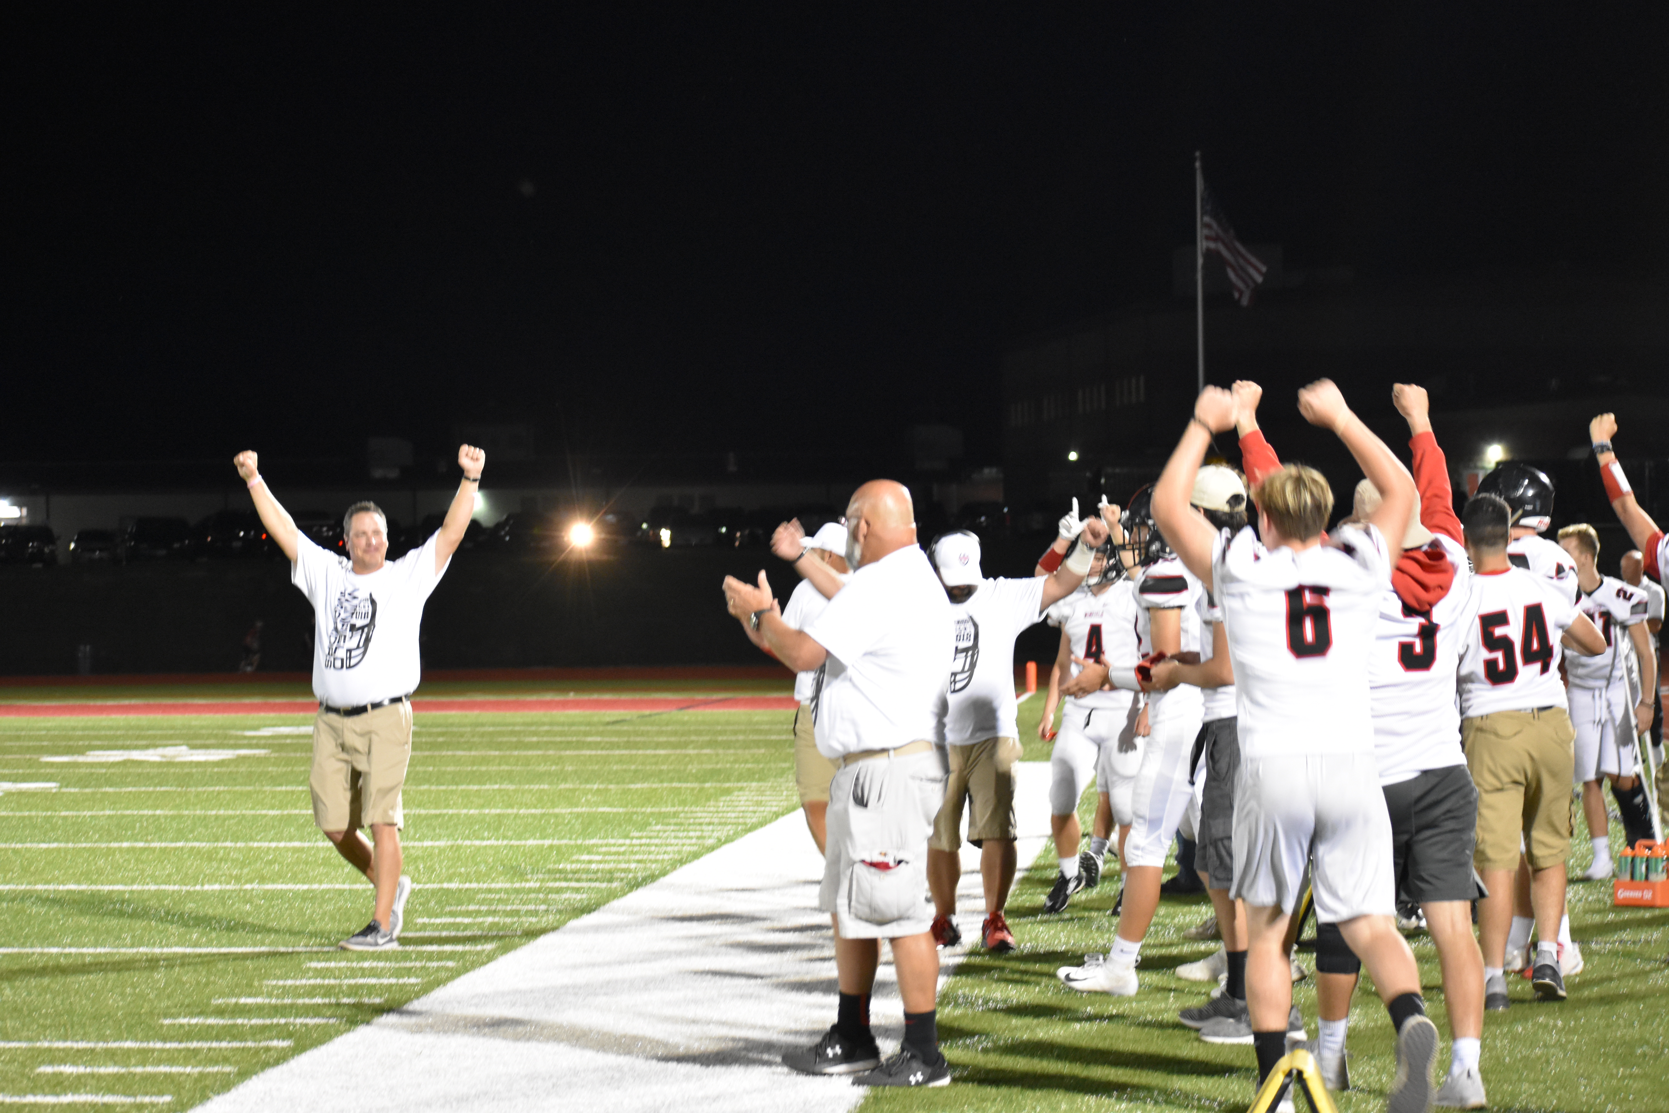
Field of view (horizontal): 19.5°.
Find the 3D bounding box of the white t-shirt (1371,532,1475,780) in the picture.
[{"bbox_3d":[1.612,0.290,13.850,0.500,0.720,0.320,0,-1,-29],"label":"white t-shirt"}]

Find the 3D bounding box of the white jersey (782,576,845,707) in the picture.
[{"bbox_3d":[0.027,0.388,22.600,0.420,0.640,0.520,-1,-1,27],"label":"white jersey"}]

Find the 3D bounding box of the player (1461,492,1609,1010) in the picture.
[{"bbox_3d":[2.458,0.689,17.200,0.520,1.820,0.460,-1,-1,-9],"label":"player"}]

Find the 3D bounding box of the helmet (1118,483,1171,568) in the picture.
[{"bbox_3d":[1.193,-0.115,17.850,0.320,0.300,0.250,0,-1,-9],"label":"helmet"}]

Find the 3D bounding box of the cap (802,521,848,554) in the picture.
[{"bbox_3d":[-0.009,-0.088,22.600,0.260,0.150,0.180,11,4,24],"label":"cap"}]

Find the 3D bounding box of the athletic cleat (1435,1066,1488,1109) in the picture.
[{"bbox_3d":[1.740,1.493,13.720,0.110,0.130,0.280,0,-1,-30],"label":"athletic cleat"}]

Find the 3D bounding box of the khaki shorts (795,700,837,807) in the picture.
[{"bbox_3d":[0.033,0.908,22.600,0.360,0.520,0.420,-1,-1,27],"label":"khaki shorts"}]

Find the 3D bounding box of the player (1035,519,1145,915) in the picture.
[{"bbox_3d":[1.186,0.735,22.300,0.560,1.800,0.460,-1,-1,18],"label":"player"}]

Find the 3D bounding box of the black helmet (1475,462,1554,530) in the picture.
[{"bbox_3d":[2.533,-0.205,18.200,0.320,0.290,0.250,-1,-1,37],"label":"black helmet"}]

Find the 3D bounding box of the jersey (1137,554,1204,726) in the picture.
[{"bbox_3d":[1.231,0.301,17.850,0.320,0.620,0.500,-1,-1,-5],"label":"jersey"}]

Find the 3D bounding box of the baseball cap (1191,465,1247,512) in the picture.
[{"bbox_3d":[1.277,-0.223,16.350,0.180,0.160,0.270,0,-1,-38],"label":"baseball cap"}]

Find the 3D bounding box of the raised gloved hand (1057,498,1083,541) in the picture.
[{"bbox_3d":[1.089,-0.171,22.400,0.140,0.200,0.090,-1,-1,6],"label":"raised gloved hand"}]

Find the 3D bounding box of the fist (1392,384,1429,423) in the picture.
[{"bbox_3d":[1.650,-0.437,13.950,0.100,0.112,0.095,-1,-1,-20],"label":"fist"}]

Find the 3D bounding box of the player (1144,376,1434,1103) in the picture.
[{"bbox_3d":[1.281,0.534,13.600,0.790,2.050,0.660,-1,-1,-7],"label":"player"}]

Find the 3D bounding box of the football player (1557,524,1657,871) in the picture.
[{"bbox_3d":[3.951,0.726,24.850,0.560,1.800,0.460,-1,-1,34],"label":"football player"}]

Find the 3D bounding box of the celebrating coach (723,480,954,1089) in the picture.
[{"bbox_3d":[0.018,0.680,14.550,0.680,1.800,0.560,-1,-1,27],"label":"celebrating coach"}]

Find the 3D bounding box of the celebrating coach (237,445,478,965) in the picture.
[{"bbox_3d":[-2.028,0.602,20.800,1.030,2.150,0.550,-1,-1,13],"label":"celebrating coach"}]

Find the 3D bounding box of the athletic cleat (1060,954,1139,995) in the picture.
[{"bbox_3d":[0.955,1.514,17.600,0.300,0.140,0.110,-1,-1,12],"label":"athletic cleat"}]

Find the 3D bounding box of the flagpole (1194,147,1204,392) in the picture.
[{"bbox_3d":[9.409,-4.790,125.000,0.150,11.300,0.150,-1,-1,0],"label":"flagpole"}]

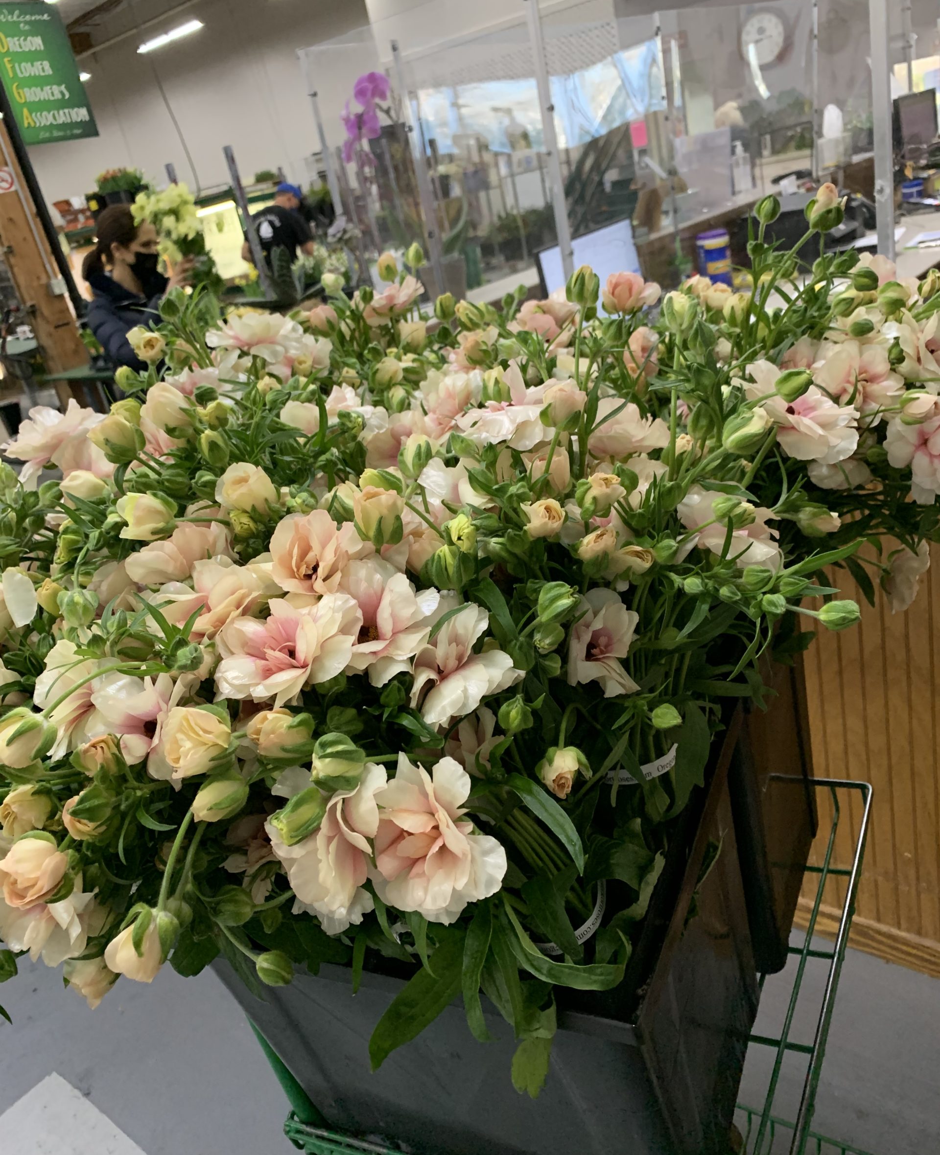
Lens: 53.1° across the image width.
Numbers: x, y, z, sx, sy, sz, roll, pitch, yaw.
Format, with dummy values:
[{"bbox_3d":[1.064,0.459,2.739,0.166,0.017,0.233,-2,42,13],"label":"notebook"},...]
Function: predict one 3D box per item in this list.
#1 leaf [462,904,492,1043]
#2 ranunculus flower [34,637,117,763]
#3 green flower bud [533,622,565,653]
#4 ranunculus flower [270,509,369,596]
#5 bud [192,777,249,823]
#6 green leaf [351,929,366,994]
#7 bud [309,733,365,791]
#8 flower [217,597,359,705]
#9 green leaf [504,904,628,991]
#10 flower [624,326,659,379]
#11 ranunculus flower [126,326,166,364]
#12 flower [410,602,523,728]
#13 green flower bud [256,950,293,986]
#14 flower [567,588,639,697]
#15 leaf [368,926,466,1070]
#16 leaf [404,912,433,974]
[{"bbox_3d":[0.004,0.221,0.530,0.015,0.078,0.018,-2,-12,8],"label":"leaf"},{"bbox_3d":[-0.224,0.070,0.540,0.065,0.072,0.045,-29,24,-35],"label":"ranunculus flower"},{"bbox_3d":[0.049,0.036,0.580,0.022,0.020,0.020,-50,0,-38],"label":"green flower bud"},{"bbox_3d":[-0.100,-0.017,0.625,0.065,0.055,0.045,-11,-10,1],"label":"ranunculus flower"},{"bbox_3d":[-0.130,0.116,0.490,0.028,0.024,0.024,-22,0,-9],"label":"bud"},{"bbox_3d":[-0.064,0.221,0.540,0.008,0.037,0.007,9,-6,-5],"label":"green leaf"},{"bbox_3d":[-0.075,0.104,0.530,0.032,0.031,0.031,-7,0,-28],"label":"bud"},{"bbox_3d":[-0.098,0.040,0.510,0.080,0.045,0.072,-23,56,-25],"label":"flower"},{"bbox_3d":[0.059,0.230,0.585,0.071,0.047,0.040,-9,21,8],"label":"green leaf"},{"bbox_3d":[0.157,-0.206,0.860,0.040,0.046,0.040,7,28,41],"label":"flower"},{"bbox_3d":[-0.262,-0.188,0.760,0.029,0.028,0.028,-18,-11,-13],"label":"ranunculus flower"},{"bbox_3d":[-0.002,0.047,0.505,0.056,0.038,0.058,-18,62,10],"label":"flower"},{"bbox_3d":[-0.111,0.222,0.535,0.021,0.021,0.021,-21,39,-28],"label":"green flower bud"},{"bbox_3d":[0.094,0.046,0.670,0.055,0.070,0.045,-19,-3,-21],"label":"flower"},{"bbox_3d":[-0.028,0.224,0.500,0.088,0.025,0.014,-57,13,-3],"label":"leaf"},{"bbox_3d":[-0.033,0.225,0.585,0.014,0.046,0.013,-19,-6,-2],"label":"leaf"}]

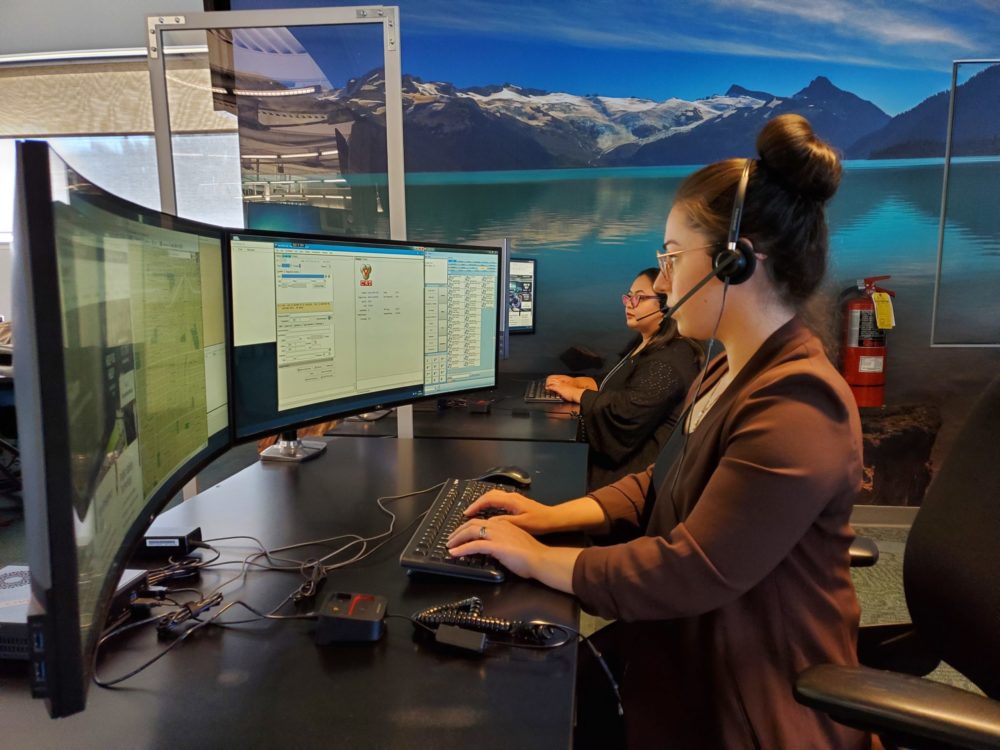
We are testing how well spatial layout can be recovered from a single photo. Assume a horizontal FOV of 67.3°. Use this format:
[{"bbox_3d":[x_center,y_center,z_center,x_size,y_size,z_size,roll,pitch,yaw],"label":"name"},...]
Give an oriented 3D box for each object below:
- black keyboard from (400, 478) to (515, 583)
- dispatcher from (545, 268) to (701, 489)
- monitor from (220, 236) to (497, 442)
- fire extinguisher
[{"bbox_3d":[-0.052,0.264,1.347,0.154,0.028,0.445,7,9,5],"label":"black keyboard"},{"bbox_3d":[0.490,0.186,2.864,0.646,1.171,0.520,-2,8,-7],"label":"dispatcher"},{"bbox_3d":[-0.260,-0.107,1.650,0.100,0.369,0.805,8,10,35],"label":"monitor"},{"bbox_3d":[1.588,-0.145,3.250,0.210,0.570,0.180,1,8,9],"label":"fire extinguisher"}]

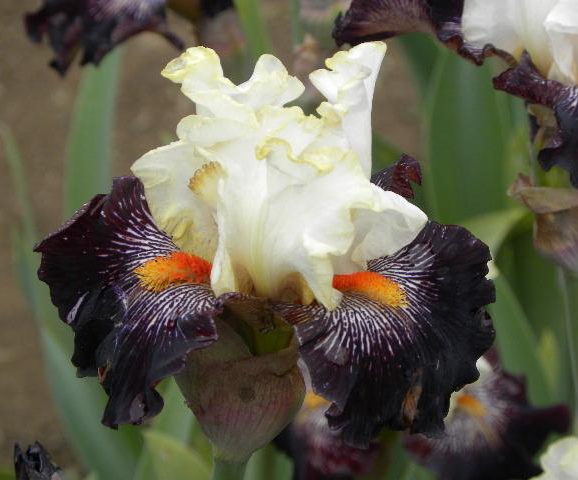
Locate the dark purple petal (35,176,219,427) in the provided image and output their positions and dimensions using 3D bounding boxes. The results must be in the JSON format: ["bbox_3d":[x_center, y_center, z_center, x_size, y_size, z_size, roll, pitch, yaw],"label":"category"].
[{"bbox_3d":[-0.046,0.018,0.990,0.048,0.057,0.062,-11,23,-28],"label":"dark purple petal"}]

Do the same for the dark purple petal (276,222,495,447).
[{"bbox_3d":[0.028,0.027,0.985,0.054,0.052,0.062,17,26,39],"label":"dark purple petal"}]

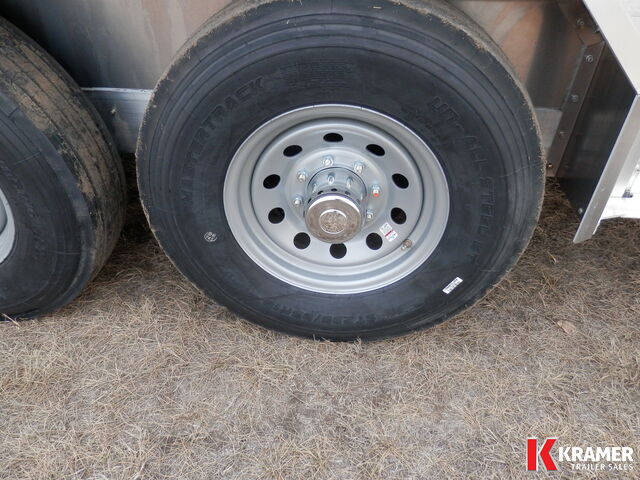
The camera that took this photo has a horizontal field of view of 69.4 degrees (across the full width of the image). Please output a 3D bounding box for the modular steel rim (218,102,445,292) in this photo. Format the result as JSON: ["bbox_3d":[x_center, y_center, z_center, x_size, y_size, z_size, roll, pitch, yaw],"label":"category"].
[{"bbox_3d":[0.034,-0.096,0.969,0.443,0.443,0.165,5,38,3],"label":"modular steel rim"}]

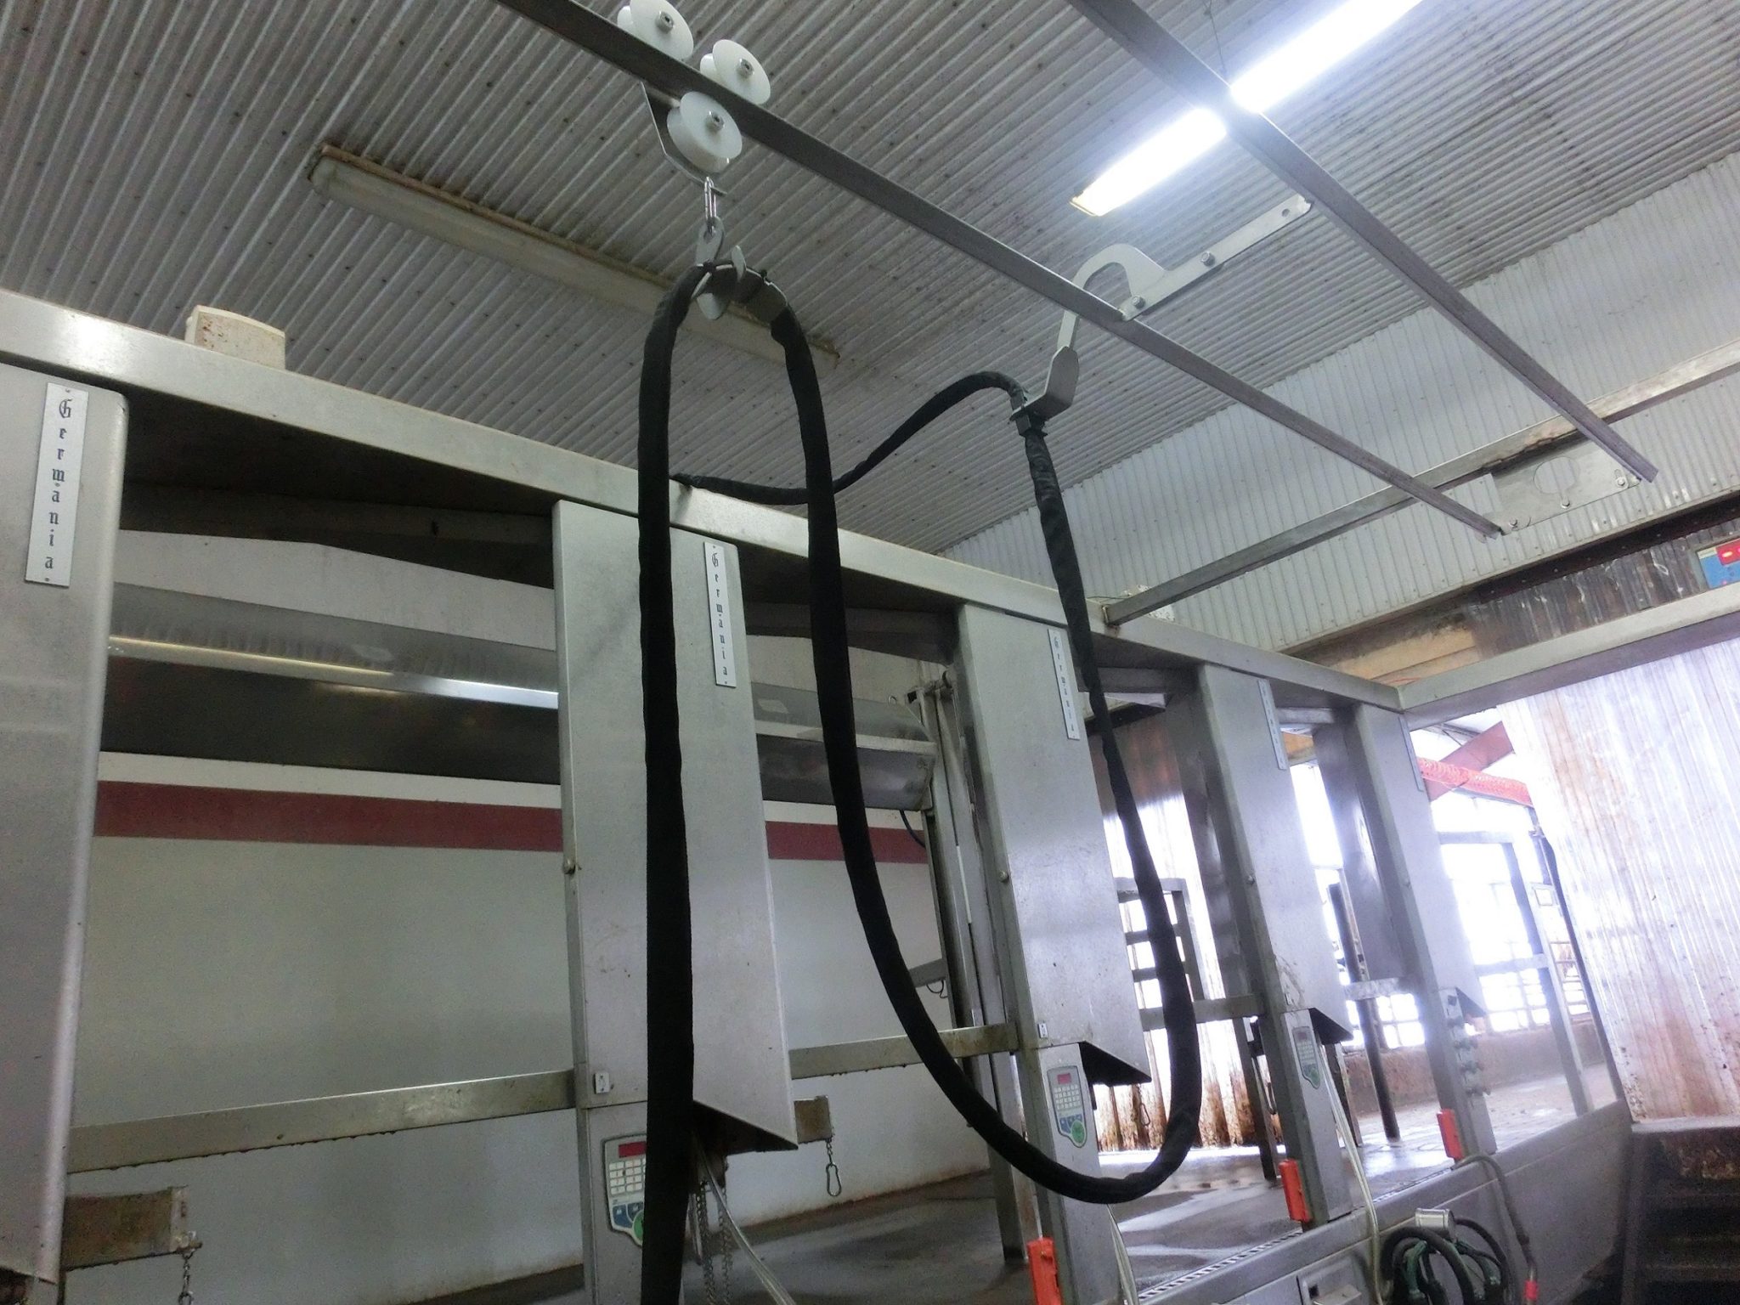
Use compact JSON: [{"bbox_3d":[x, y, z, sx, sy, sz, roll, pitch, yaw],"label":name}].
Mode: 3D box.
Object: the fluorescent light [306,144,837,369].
[{"bbox_3d":[-1.097,-1.569,5.125,2.430,0.105,0.155,10,-25,-42],"label":"fluorescent light"}]

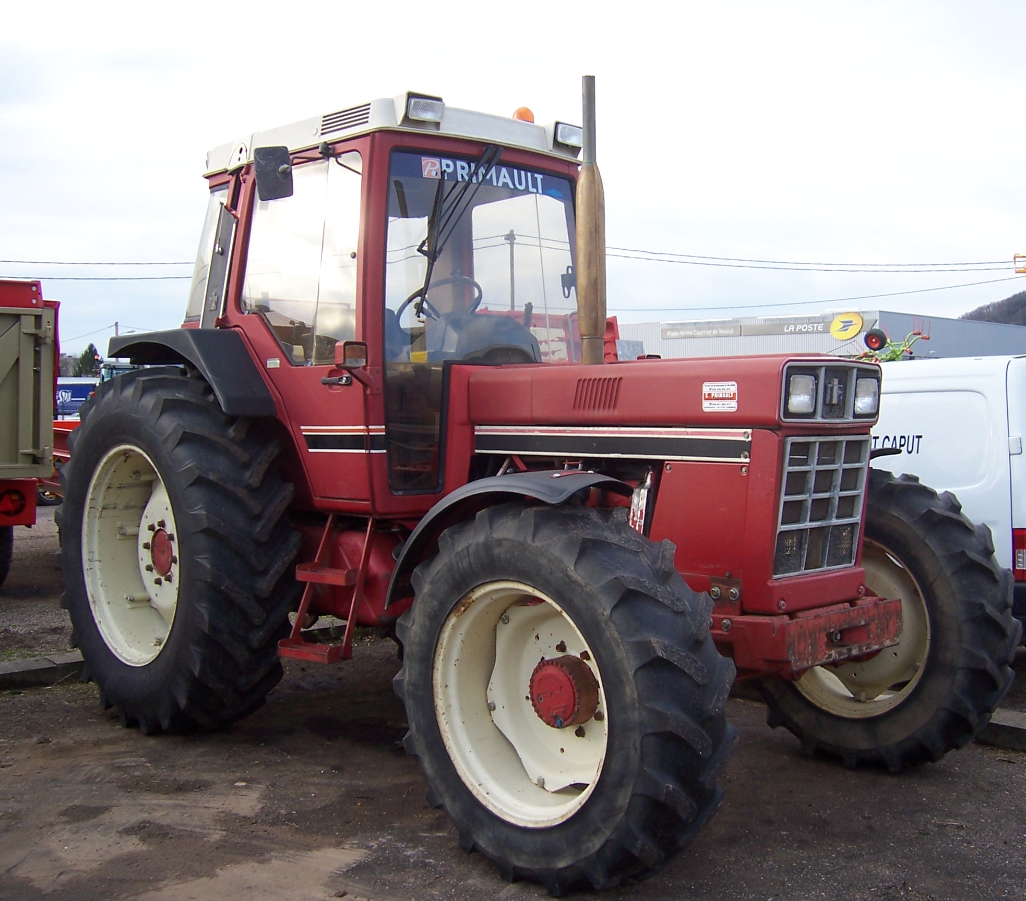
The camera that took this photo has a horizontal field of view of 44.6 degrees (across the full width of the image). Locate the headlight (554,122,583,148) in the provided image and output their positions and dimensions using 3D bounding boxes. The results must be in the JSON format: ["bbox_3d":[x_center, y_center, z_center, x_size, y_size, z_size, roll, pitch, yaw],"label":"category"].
[{"bbox_3d":[0.261,-1.462,5.824,0.185,0.100,0.080,-2,3,-42],"label":"headlight"}]

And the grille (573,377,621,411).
[{"bbox_3d":[0.317,-0.212,4.714,0.020,0.125,0.255,-2,3,-42],"label":"grille"}]

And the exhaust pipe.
[{"bbox_3d":[0.315,-0.941,5.138,0.122,1.190,0.122,0,2,0],"label":"exhaust pipe"}]

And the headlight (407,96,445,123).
[{"bbox_3d":[-0.374,-1.439,5.259,0.185,0.100,0.080,-2,3,-42],"label":"headlight"}]

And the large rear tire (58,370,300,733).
[{"bbox_3d":[-1.618,0.456,5.865,0.440,1.670,1.700,-2,3,-42],"label":"large rear tire"}]

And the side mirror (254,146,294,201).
[{"bbox_3d":[-1.009,-1.169,5.277,0.165,0.230,0.050,0,2,6],"label":"side mirror"}]

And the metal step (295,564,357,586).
[{"bbox_3d":[-0.758,0.514,5.186,0.110,0.065,0.360,-2,3,-42],"label":"metal step"}]

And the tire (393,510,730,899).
[{"bbox_3d":[0.118,0.762,3.964,0.330,1.230,1.250,-2,3,-44],"label":"tire"}]

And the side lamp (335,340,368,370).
[{"bbox_3d":[-0.669,-0.396,5.163,0.112,0.105,0.075,-2,3,-42],"label":"side lamp"}]

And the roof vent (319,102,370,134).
[{"bbox_3d":[-0.718,-1.427,5.391,0.030,0.075,0.365,-2,3,-42],"label":"roof vent"}]

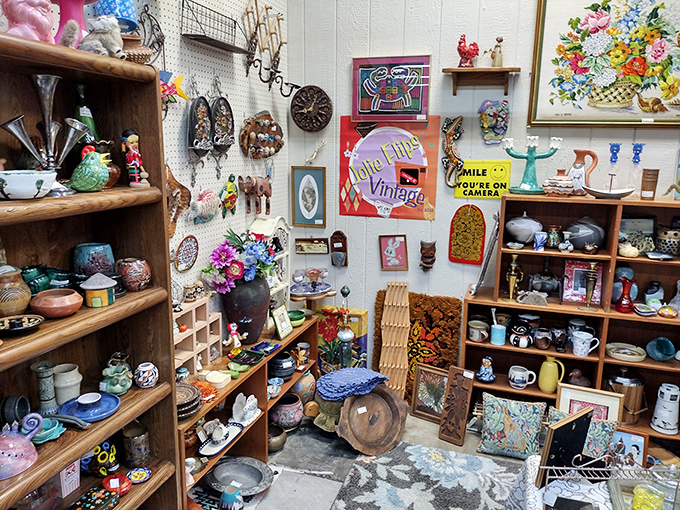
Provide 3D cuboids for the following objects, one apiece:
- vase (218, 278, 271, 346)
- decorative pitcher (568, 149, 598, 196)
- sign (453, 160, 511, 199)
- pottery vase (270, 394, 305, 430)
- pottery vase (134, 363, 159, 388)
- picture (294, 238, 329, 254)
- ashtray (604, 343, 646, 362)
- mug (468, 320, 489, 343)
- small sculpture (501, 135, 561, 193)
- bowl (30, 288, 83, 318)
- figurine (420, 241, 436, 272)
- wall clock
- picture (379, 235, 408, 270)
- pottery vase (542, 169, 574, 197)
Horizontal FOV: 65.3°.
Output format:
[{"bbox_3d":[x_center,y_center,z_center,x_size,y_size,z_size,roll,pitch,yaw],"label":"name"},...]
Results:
[{"bbox_3d":[-0.481,0.263,2.716,0.245,0.370,0.245,1,12,0],"label":"vase"},{"bbox_3d":[1.270,-0.431,2.793,0.152,0.235,0.103,6,13,22],"label":"decorative pitcher"},{"bbox_3d":[0.799,-0.420,2.981,0.302,0.210,0.008,5,12,19],"label":"sign"},{"bbox_3d":[-0.301,0.896,2.997,0.200,0.170,0.200,1,12,0],"label":"pottery vase"},{"bbox_3d":[-0.642,0.401,1.763,0.076,0.073,0.076,1,12,0],"label":"pottery vase"},{"bbox_3d":[-0.172,-0.055,3.379,0.225,0.103,0.020,1,11,20],"label":"picture"},{"bbox_3d":[1.464,0.495,2.713,0.191,0.037,0.191,4,12,18],"label":"ashtray"},{"bbox_3d":[0.764,0.426,2.889,0.100,0.090,0.138,-3,12,-18],"label":"mug"},{"bbox_3d":[0.981,-0.462,2.734,0.292,0.294,0.185,5,12,19],"label":"small sculpture"},{"bbox_3d":[-0.768,0.133,1.443,0.127,0.061,0.127,1,12,0],"label":"bowl"},{"bbox_3d":[0.520,0.012,3.161,0.096,0.190,0.070,5,12,18],"label":"figurine"},{"bbox_3d":[-0.174,-0.887,3.223,0.267,0.272,0.047,5,12,19],"label":"wall clock"},{"bbox_3d":[0.327,-0.012,3.205,0.164,0.218,0.018,-1,10,20],"label":"picture"},{"bbox_3d":[1.113,-0.362,2.694,0.148,0.135,0.148,5,12,18],"label":"pottery vase"}]

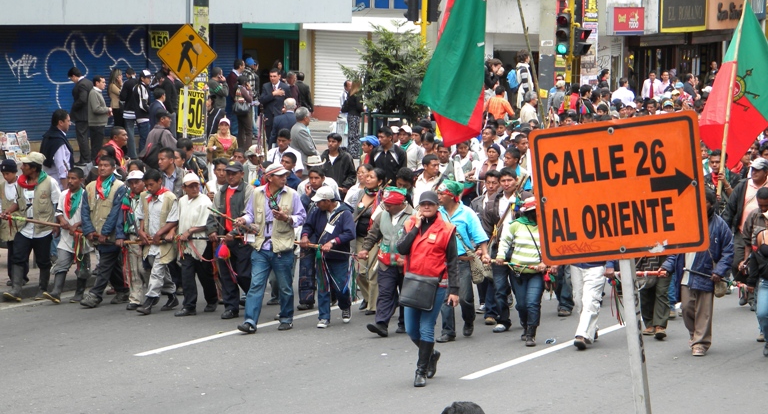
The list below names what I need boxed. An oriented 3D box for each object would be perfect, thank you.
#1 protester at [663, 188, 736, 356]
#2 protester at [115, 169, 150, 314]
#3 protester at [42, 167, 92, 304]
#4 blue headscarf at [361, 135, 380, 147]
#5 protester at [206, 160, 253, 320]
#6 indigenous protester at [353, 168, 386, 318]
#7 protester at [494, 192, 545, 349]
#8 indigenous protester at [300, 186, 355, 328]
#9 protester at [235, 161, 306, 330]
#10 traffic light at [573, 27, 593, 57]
[{"bbox_3d":[3.175,0.633,23.282,0.660,1.662,0.480,3,6,20],"label":"protester"},{"bbox_3d":[-2.736,0.367,25.550,0.500,1.547,0.450,3,6,25],"label":"protester"},{"bbox_3d":[-3.566,0.321,26.250,0.520,1.522,0.520,3,6,25],"label":"protester"},{"bbox_3d":[-0.180,-0.865,31.000,0.270,0.140,0.180,9,2,-25],"label":"blue headscarf"},{"bbox_3d":[-1.657,0.350,25.237,0.540,1.712,0.450,3,6,25],"label":"protester"},{"bbox_3d":[-0.128,0.368,25.792,0.480,1.605,0.420,4,7,33],"label":"indigenous protester"},{"bbox_3d":[1.410,0.650,23.650,0.560,1.509,0.420,2,6,15],"label":"protester"},{"bbox_3d":[-0.588,0.515,24.250,0.540,1.468,0.480,4,6,27],"label":"indigenous protester"},{"bbox_3d":[-1.143,0.418,23.450,0.660,1.703,0.580,3,6,20],"label":"protester"},{"bbox_3d":[3.664,-3.042,43.000,0.290,0.520,0.250,4,7,30],"label":"traffic light"}]

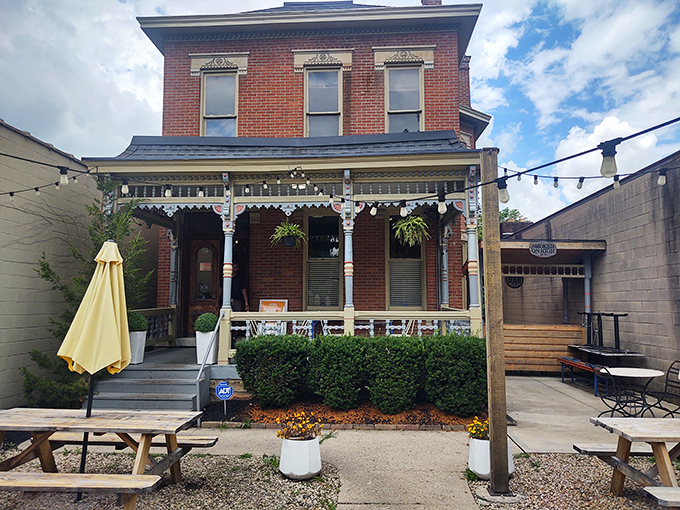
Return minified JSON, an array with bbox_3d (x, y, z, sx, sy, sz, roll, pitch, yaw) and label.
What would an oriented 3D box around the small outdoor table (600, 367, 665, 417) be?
[{"bbox_3d":[4.125,2.021,7.447,0.900,0.730,0.900,0,-5,4],"label":"small outdoor table"}]

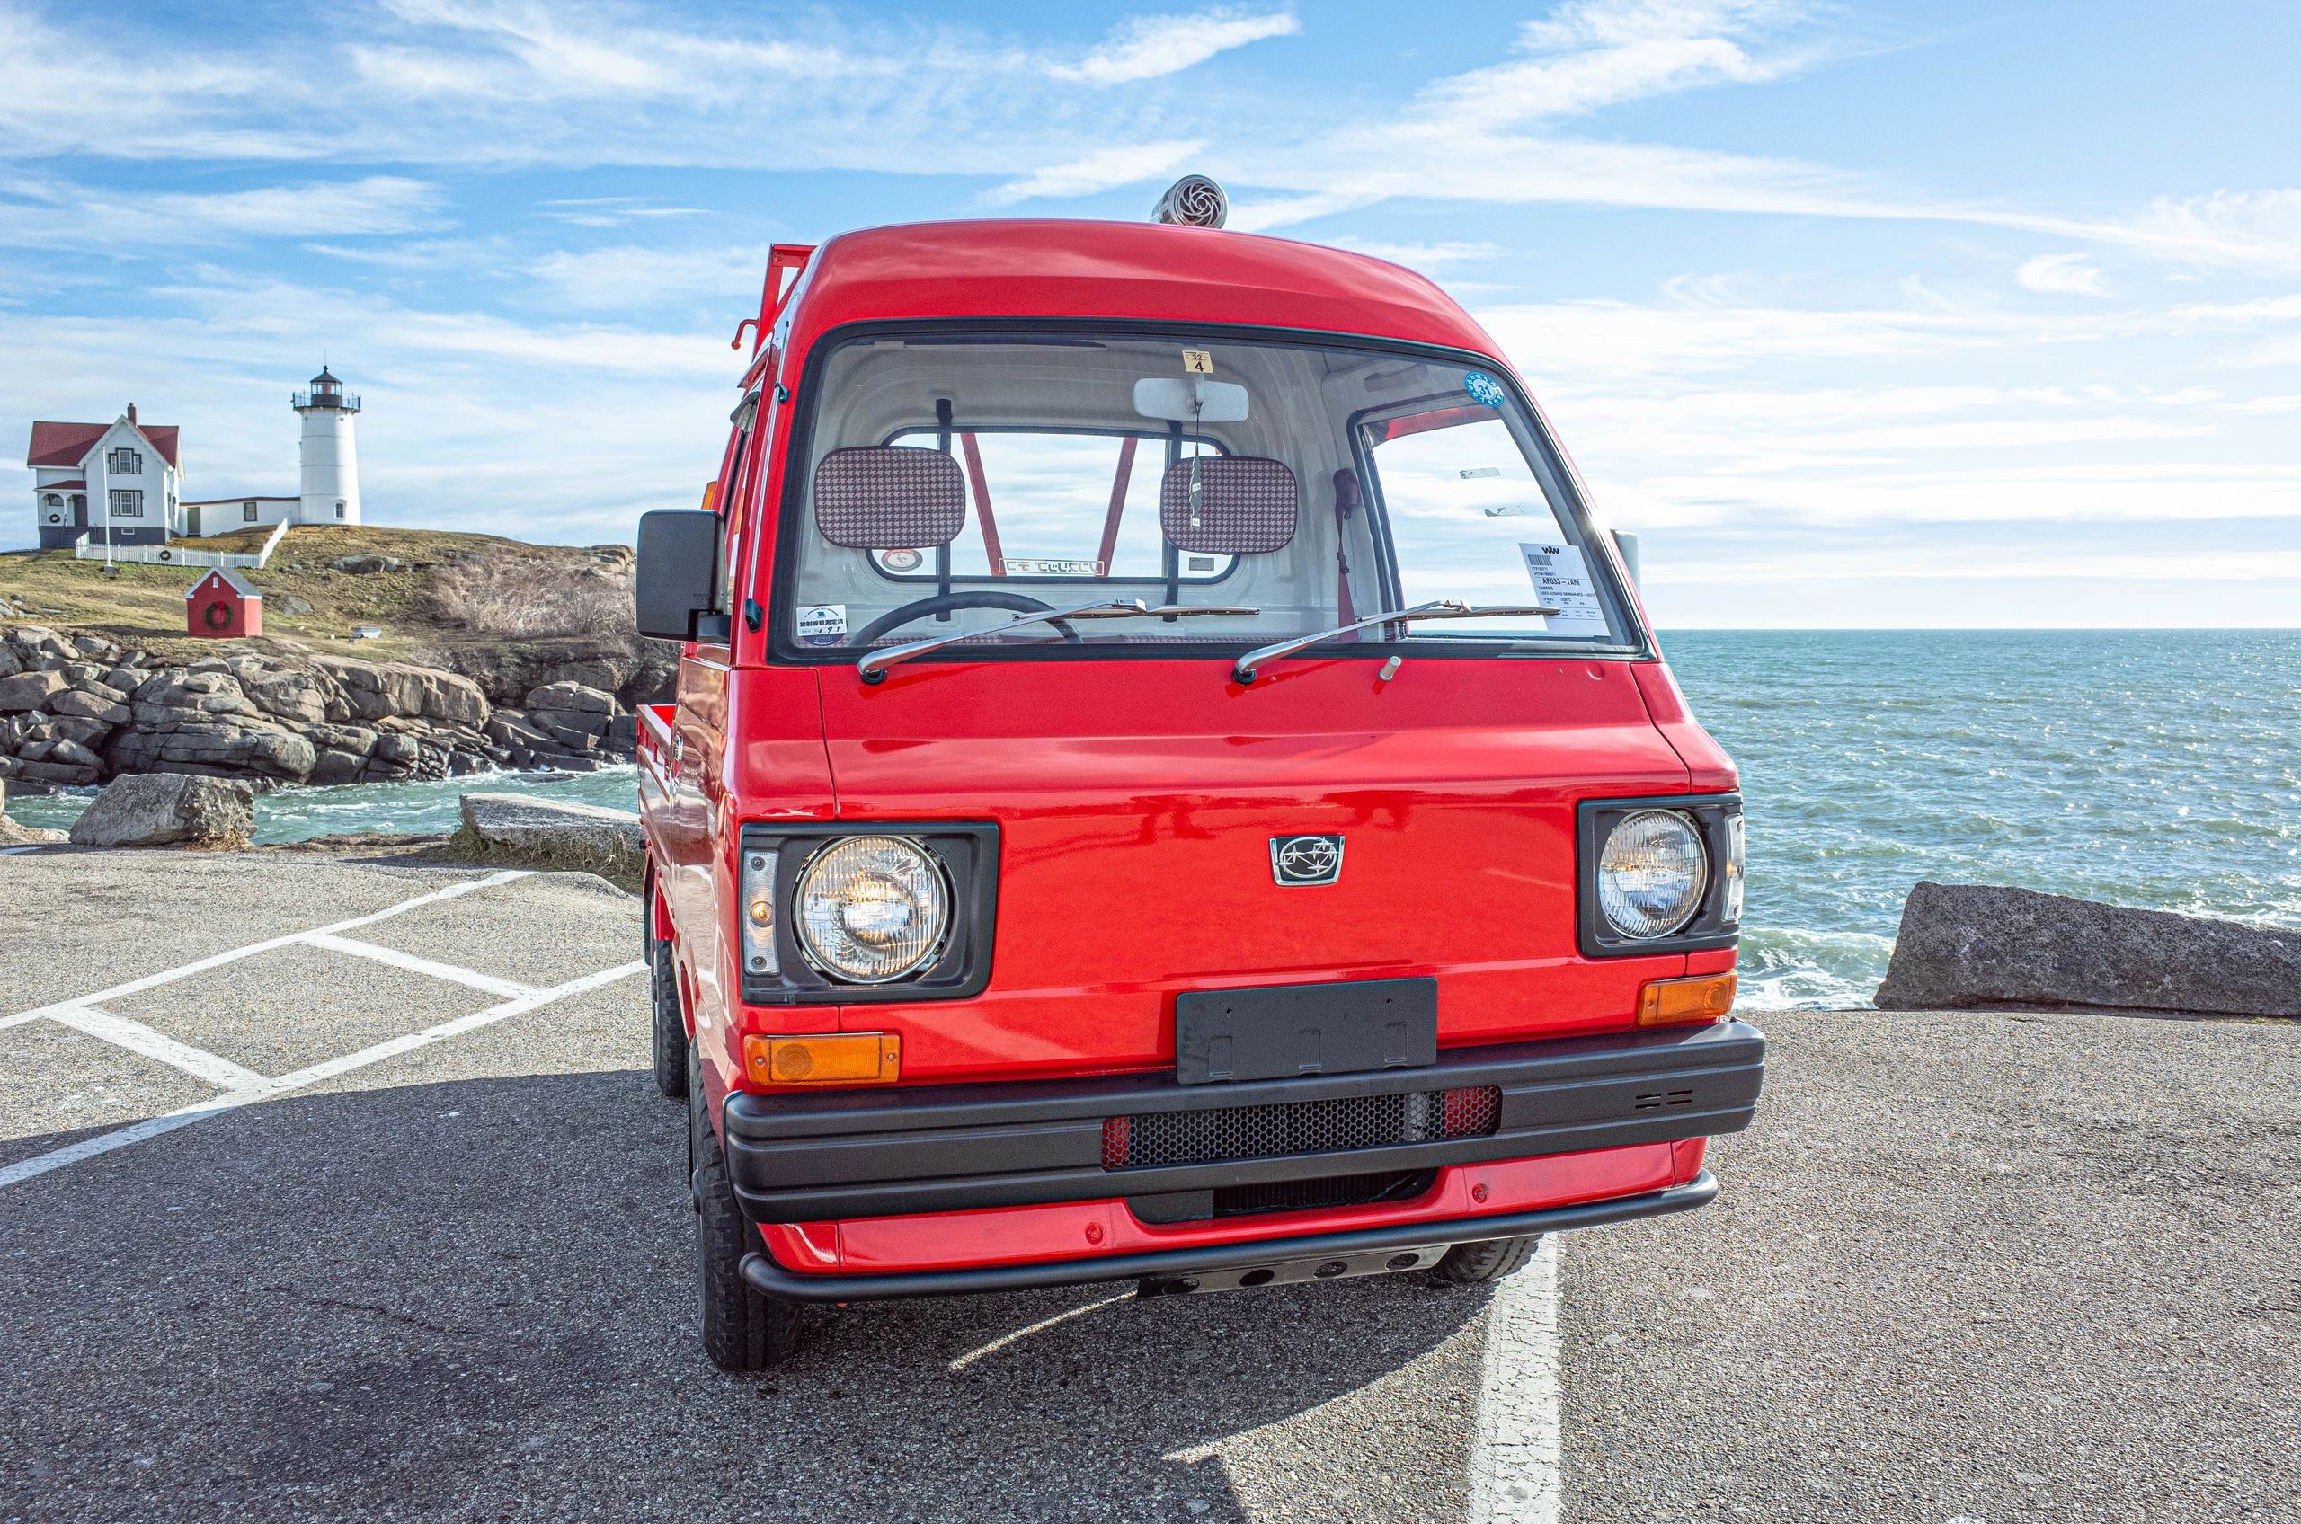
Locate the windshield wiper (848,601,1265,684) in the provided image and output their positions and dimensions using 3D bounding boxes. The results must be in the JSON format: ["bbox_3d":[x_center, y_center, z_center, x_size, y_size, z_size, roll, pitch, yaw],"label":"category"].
[{"bbox_3d":[-0.106,-0.164,2.278,0.525,0.055,0.060,-9,-26,-17],"label":"windshield wiper"}]

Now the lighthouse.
[{"bbox_3d":[-64.100,-24.600,139.000,5.200,12.500,5.200,-2,5,-25],"label":"lighthouse"}]

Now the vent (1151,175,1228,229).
[{"bbox_3d":[0.071,-0.955,3.123,0.098,0.100,0.160,-1,4,-18],"label":"vent"}]

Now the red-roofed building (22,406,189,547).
[{"bbox_3d":[-80.308,-21.861,137.000,10.500,11.000,9.000,-2,5,-21],"label":"red-roofed building"}]

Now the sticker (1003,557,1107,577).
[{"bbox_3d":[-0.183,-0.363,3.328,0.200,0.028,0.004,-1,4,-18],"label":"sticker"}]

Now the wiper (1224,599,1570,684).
[{"bbox_3d":[0.342,-0.170,2.405,0.535,0.055,0.060,-11,-25,-28],"label":"wiper"}]

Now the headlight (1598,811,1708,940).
[{"bbox_3d":[0.674,0.153,2.418,0.180,0.180,0.080,-1,4,-18],"label":"headlight"}]

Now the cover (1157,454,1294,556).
[{"bbox_3d":[0.148,-0.497,3.470,0.270,0.185,0.095,-1,4,-16],"label":"cover"}]

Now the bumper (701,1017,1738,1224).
[{"bbox_3d":[0.175,0.438,2.270,1.400,0.150,0.200,-1,4,-18],"label":"bumper"}]

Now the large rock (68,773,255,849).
[{"bbox_3d":[-5.392,0.240,9.750,0.900,0.380,0.650,-2,5,-27],"label":"large rock"}]

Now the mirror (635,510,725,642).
[{"bbox_3d":[-0.649,-0.258,2.475,0.122,0.178,0.060,0,4,-6],"label":"mirror"}]

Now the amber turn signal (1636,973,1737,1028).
[{"bbox_3d":[0.736,0.325,2.440,0.185,0.062,0.055,-1,4,-18],"label":"amber turn signal"}]

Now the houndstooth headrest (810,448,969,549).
[{"bbox_3d":[-0.453,-0.464,3.129,0.262,0.175,0.090,-1,4,-18],"label":"houndstooth headrest"}]

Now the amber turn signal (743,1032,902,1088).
[{"bbox_3d":[-0.389,0.353,2.121,0.182,0.062,0.050,-1,4,-10],"label":"amber turn signal"}]

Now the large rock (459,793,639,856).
[{"bbox_3d":[-2.950,0.345,9.400,1.350,0.340,0.580,2,5,27],"label":"large rock"}]

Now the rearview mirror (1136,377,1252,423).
[{"bbox_3d":[0.059,-0.525,2.590,0.180,0.060,0.040,-2,5,-24],"label":"rearview mirror"}]

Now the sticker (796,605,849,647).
[{"bbox_3d":[-0.411,-0.171,2.239,0.065,0.058,0.003,-1,-23,-12],"label":"sticker"}]

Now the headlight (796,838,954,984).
[{"bbox_3d":[-0.333,0.175,2.133,0.180,0.178,0.080,-1,4,-16],"label":"headlight"}]

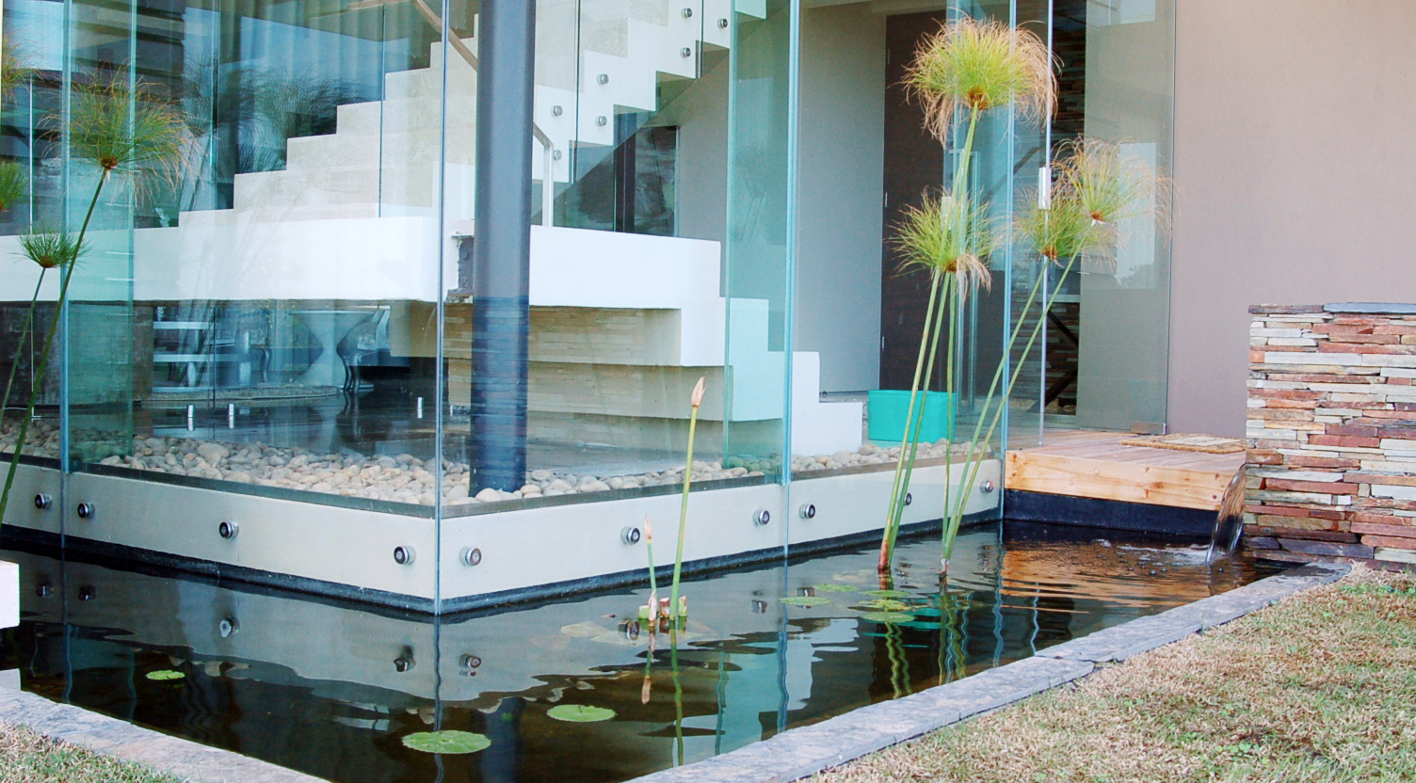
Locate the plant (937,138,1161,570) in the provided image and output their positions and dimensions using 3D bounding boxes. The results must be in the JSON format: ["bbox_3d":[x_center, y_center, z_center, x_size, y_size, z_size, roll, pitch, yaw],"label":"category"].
[{"bbox_3d":[1.008,-0.103,4.798,0.675,1.266,0.400,1,2,0],"label":"plant"}]

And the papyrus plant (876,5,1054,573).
[{"bbox_3d":[0.760,-0.282,4.794,0.514,1.614,0.400,1,2,0],"label":"papyrus plant"}]

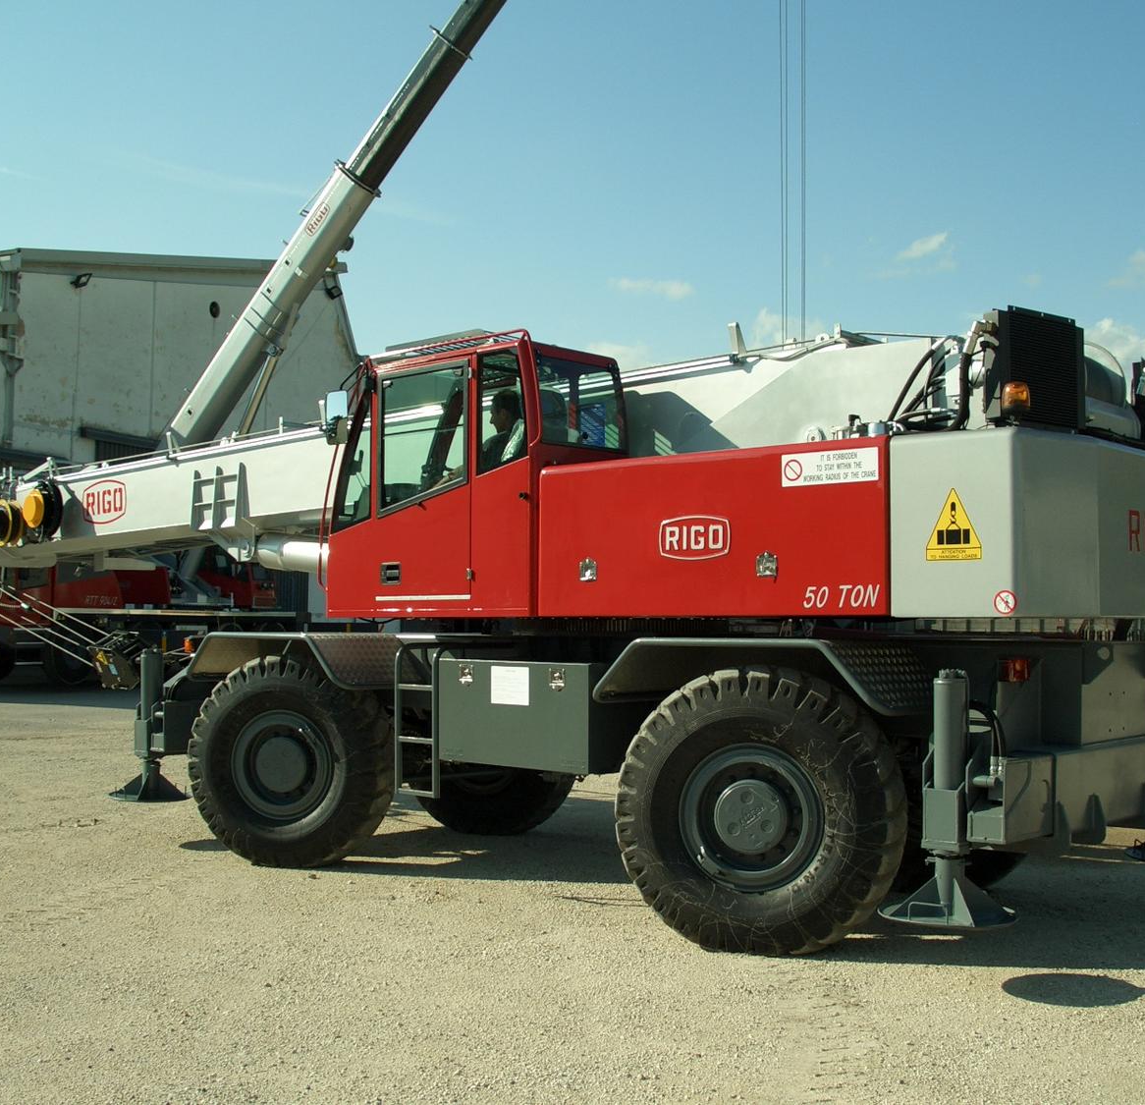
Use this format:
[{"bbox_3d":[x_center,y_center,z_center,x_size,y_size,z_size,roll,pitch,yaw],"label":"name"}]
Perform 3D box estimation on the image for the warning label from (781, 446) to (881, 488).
[{"bbox_3d":[1.177,-0.387,6.403,0.508,0.147,0.010,-2,-4,41],"label":"warning label"}]

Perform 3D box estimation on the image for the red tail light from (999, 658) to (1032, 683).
[{"bbox_3d":[2.015,0.534,6.362,0.070,0.115,0.200,-2,-4,42],"label":"red tail light"}]

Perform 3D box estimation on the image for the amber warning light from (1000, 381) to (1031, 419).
[{"bbox_3d":[1.921,-0.659,6.088,0.135,0.165,0.135,-2,-4,41],"label":"amber warning light"}]

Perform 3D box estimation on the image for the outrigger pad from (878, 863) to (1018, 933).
[{"bbox_3d":[1.628,1.457,6.058,0.600,0.220,0.600,0,-3,0],"label":"outrigger pad"}]

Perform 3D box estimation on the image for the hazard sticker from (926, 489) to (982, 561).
[{"bbox_3d":[1.628,-0.118,5.991,0.254,0.307,0.010,-2,-4,41],"label":"hazard sticker"}]

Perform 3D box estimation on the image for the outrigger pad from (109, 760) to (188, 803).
[{"bbox_3d":[-2.990,1.641,9.964,0.600,0.220,0.600,-2,-4,42],"label":"outrigger pad"}]

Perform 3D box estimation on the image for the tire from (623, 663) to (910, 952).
[{"bbox_3d":[0.914,1.254,6.900,1.375,1.375,0.420,-1,-3,23],"label":"tire"}]

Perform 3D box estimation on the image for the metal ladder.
[{"bbox_3d":[-0.899,1.003,8.432,0.420,0.940,0.130,-2,-4,42],"label":"metal ladder"}]

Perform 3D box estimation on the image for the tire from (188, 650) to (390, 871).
[{"bbox_3d":[-1.870,1.372,9.411,1.375,1.375,0.420,-1,-3,20],"label":"tire"}]

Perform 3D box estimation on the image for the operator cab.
[{"bbox_3d":[-0.606,-0.383,8.544,1.771,1.570,0.840,-2,-4,41],"label":"operator cab"}]

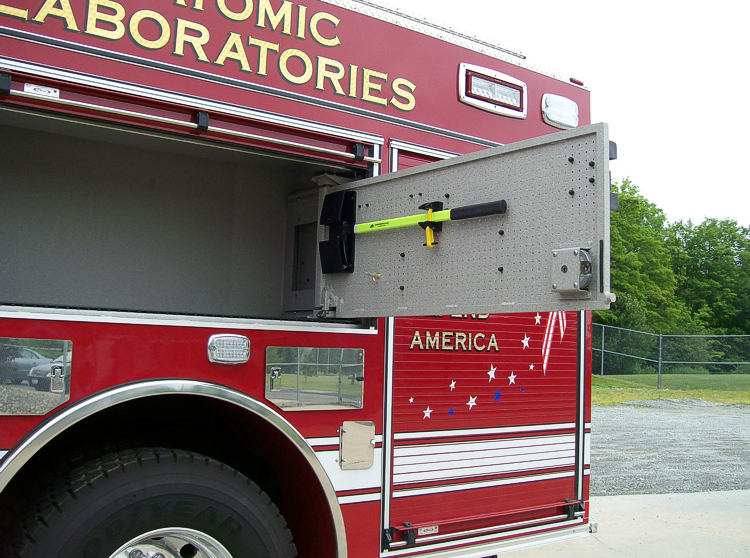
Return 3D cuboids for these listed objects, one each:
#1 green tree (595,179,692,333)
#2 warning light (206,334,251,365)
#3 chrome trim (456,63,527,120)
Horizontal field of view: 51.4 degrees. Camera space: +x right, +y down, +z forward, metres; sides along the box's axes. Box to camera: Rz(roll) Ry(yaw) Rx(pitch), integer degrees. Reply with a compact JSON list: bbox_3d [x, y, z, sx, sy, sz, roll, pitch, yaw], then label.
[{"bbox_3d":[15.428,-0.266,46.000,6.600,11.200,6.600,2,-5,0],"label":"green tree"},{"bbox_3d":[-0.503,0.243,2.694,0.166,0.108,0.040,5,-6,-35],"label":"warning light"},{"bbox_3d":[0.542,-0.854,3.538,0.430,0.228,0.035,5,-6,-35],"label":"chrome trim"}]

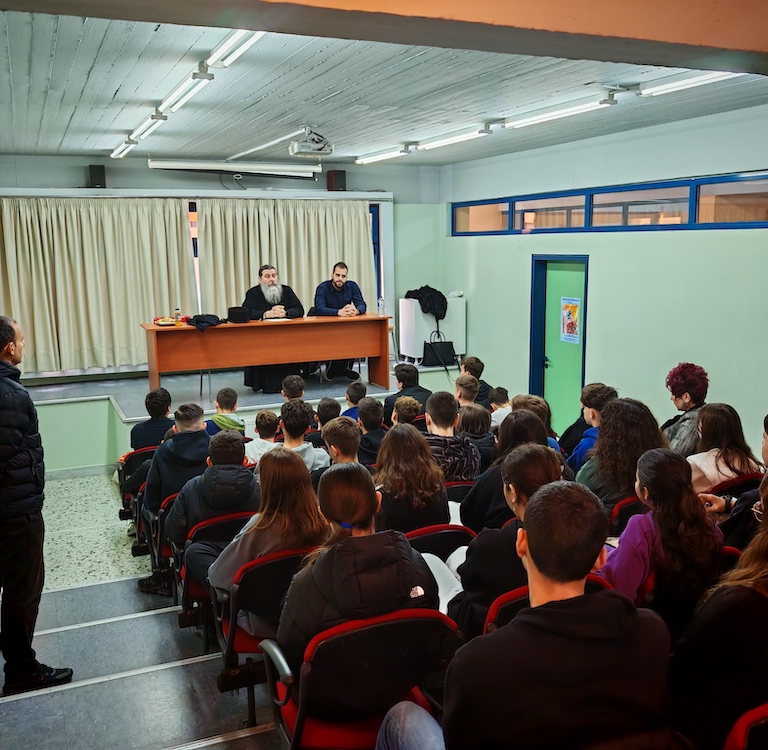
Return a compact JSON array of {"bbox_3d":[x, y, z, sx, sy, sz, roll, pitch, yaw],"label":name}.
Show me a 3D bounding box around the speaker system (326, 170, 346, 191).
[{"bbox_3d":[-0.607,-2.512,10.128,0.160,0.240,0.210,-5,11,-24],"label":"speaker system"}]

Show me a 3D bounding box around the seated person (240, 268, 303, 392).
[{"bbox_3d":[-1.250,-0.538,8.607,0.700,1.325,0.850,-3,10,-16],"label":"seated person"}]

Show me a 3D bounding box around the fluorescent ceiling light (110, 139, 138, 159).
[{"bbox_3d":[-2.585,-2.264,7.729,0.120,0.095,1.225,-5,11,-24],"label":"fluorescent ceiling light"}]

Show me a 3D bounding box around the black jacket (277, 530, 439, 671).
[{"bbox_3d":[-0.074,0.718,2.325,0.530,0.560,0.400,-5,11,-24],"label":"black jacket"}]

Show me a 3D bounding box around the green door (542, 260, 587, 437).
[{"bbox_3d":[2.175,-0.246,9.142,0.060,2.090,0.920,-5,11,-24],"label":"green door"}]

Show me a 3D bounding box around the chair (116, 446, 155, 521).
[{"bbox_3d":[-1.876,0.916,6.389,0.540,0.800,0.560,-5,11,-24],"label":"chair"}]

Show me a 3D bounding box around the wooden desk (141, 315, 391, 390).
[{"bbox_3d":[-1.127,-0.177,7.936,2.400,0.757,0.520,-4,10,-17],"label":"wooden desk"}]

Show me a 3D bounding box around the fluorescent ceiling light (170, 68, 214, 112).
[{"bbox_3d":[-1.278,-1.811,4.955,0.120,0.095,1.225,-5,11,-24],"label":"fluorescent ceiling light"}]

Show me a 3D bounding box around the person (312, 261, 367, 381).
[{"bbox_3d":[-0.475,-0.575,8.522,0.600,1.320,0.820,-4,10,-17],"label":"person"}]

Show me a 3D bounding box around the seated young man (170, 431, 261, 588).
[{"bbox_3d":[-0.885,0.834,4.075,0.560,1.170,0.760,-5,11,-24],"label":"seated young man"}]

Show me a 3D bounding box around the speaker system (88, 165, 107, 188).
[{"bbox_3d":[-3.505,-2.420,9.534,0.185,0.285,0.200,-5,11,-24],"label":"speaker system"}]

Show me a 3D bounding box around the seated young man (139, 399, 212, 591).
[{"bbox_3d":[-1.247,0.789,4.869,0.530,1.290,0.740,-5,11,-24],"label":"seated young man"}]

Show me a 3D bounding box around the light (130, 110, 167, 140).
[{"bbox_3d":[-1.934,-2.040,6.356,0.120,0.095,1.225,-5,11,-24],"label":"light"}]

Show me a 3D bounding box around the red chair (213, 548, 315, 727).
[{"bbox_3d":[-0.442,1.028,3.176,0.540,0.840,0.620,-5,11,-24],"label":"red chair"}]

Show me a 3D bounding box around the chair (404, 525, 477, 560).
[{"bbox_3d":[0.090,0.983,3.490,0.540,0.800,0.560,-5,11,-24],"label":"chair"}]

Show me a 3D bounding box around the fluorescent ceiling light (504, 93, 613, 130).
[{"bbox_3d":[1.320,-2.049,6.061,0.170,0.090,1.250,-5,11,-24],"label":"fluorescent ceiling light"}]

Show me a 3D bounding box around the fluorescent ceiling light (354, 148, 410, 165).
[{"bbox_3d":[-0.025,-2.472,8.685,0.120,0.095,1.225,-5,11,-24],"label":"fluorescent ceiling light"}]

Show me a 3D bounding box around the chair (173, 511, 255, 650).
[{"bbox_3d":[-0.811,1.015,3.994,0.540,0.840,0.620,-5,11,-24],"label":"chair"}]

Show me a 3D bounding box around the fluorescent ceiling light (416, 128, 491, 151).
[{"bbox_3d":[0.649,-2.287,7.505,0.170,0.090,1.250,-5,11,-24],"label":"fluorescent ceiling light"}]

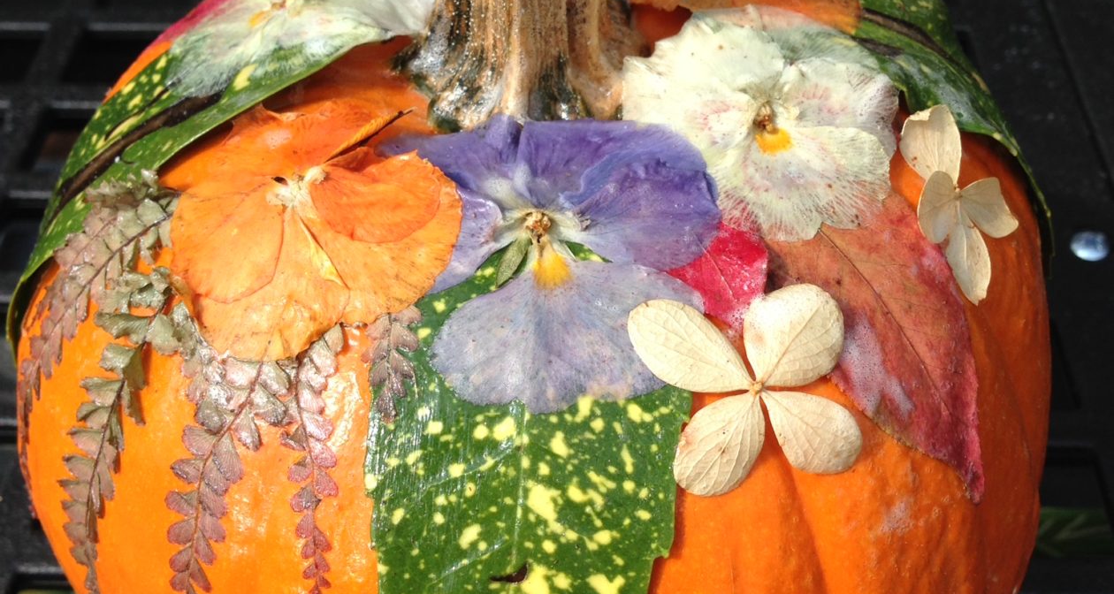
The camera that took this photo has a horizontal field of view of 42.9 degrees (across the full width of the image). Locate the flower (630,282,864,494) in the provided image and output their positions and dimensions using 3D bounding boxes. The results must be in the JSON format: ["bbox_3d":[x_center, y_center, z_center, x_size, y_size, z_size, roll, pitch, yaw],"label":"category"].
[{"bbox_3d":[0.026,0.012,0.183,0.030,0.004,0.026,-5,81,-16],"label":"flower"}]

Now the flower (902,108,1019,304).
[{"bbox_3d":[0.063,-0.015,0.211,0.027,0.005,0.036,16,55,-33],"label":"flower"}]

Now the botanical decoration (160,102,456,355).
[{"bbox_3d":[-0.035,-0.011,0.193,0.045,0.005,0.042,-9,62,12],"label":"botanical decoration"}]

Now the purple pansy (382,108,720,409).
[{"bbox_3d":[0.000,-0.006,0.186,0.044,0.006,0.044,-3,65,-2],"label":"purple pansy"}]

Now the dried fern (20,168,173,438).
[{"bbox_3d":[-0.074,0.001,0.217,0.011,0.056,0.025,18,37,-42],"label":"dried fern"}]

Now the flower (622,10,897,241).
[{"bbox_3d":[0.032,-0.028,0.203,0.045,0.006,0.047,5,53,-15],"label":"flower"}]

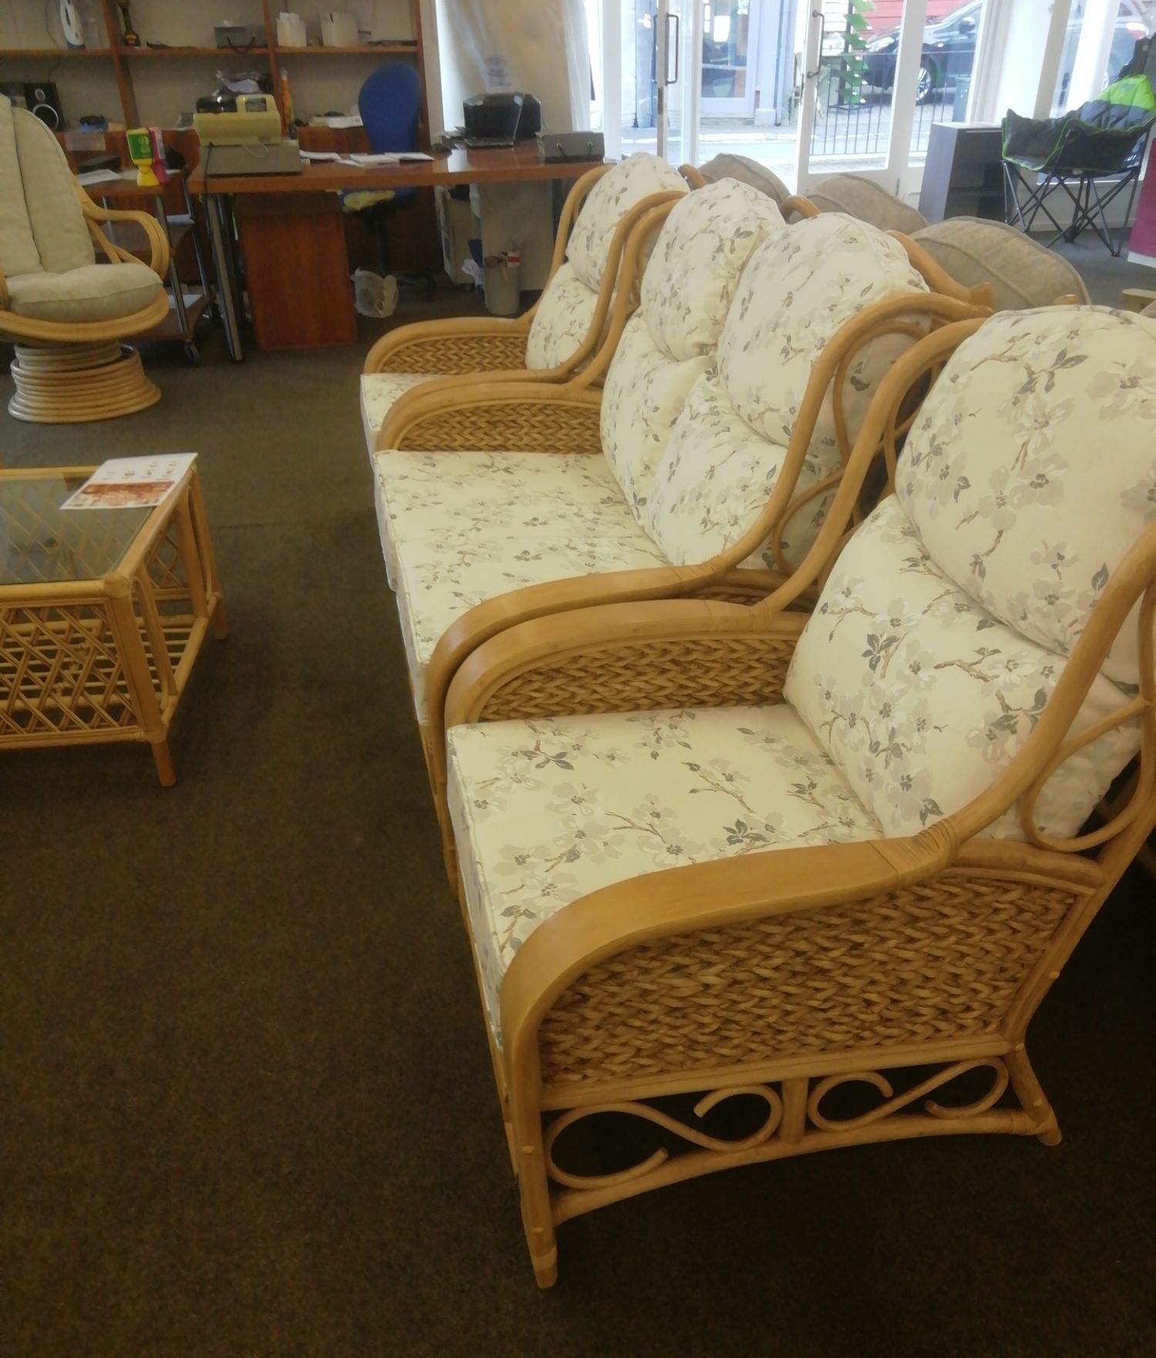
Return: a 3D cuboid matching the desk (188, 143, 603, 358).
[{"bbox_3d":[-0.860,-2.167,5.792,1.820,0.750,0.950,-5,31,-5],"label":"desk"}]

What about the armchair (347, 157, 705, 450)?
[{"bbox_3d":[-0.155,-0.857,3.203,0.910,1.070,0.685,-8,32,-11],"label":"armchair"}]

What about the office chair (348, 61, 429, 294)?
[{"bbox_3d":[-1.079,-2.677,6.279,0.580,1.140,0.600,17,35,28],"label":"office chair"}]

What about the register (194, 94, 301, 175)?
[{"bbox_3d":[-1.528,-2.556,5.429,0.420,0.320,0.420,-5,31,-5],"label":"register"}]

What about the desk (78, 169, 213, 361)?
[{"bbox_3d":[-2.082,-1.960,5.507,0.500,0.740,0.620,-5,31,-5],"label":"desk"}]

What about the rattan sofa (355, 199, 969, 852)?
[{"bbox_3d":[0.076,-0.397,2.428,0.910,1.100,1.209,-7,31,-10],"label":"rattan sofa"}]

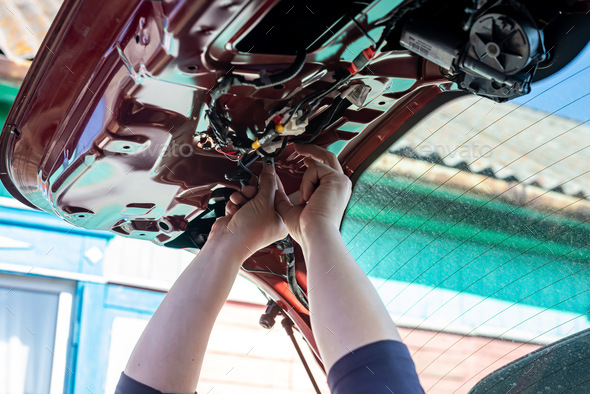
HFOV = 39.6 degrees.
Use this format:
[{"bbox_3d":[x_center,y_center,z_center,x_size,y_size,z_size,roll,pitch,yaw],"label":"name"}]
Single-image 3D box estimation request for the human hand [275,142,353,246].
[{"bbox_3d":[0.024,0.000,1.120,0.088,0.122,0.090,6,-18,-17],"label":"human hand"}]

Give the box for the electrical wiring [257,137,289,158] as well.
[{"bbox_3d":[-0.031,-0.069,1.150,0.043,0.027,0.020,0,-17,0],"label":"electrical wiring"}]

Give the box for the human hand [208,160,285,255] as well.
[{"bbox_3d":[-0.063,0.018,1.130,0.085,0.115,0.085,12,-17,17],"label":"human hand"}]

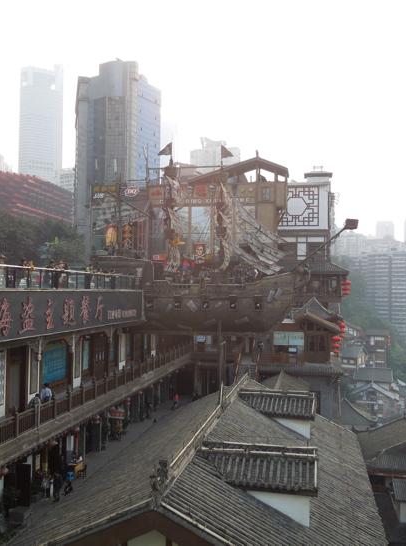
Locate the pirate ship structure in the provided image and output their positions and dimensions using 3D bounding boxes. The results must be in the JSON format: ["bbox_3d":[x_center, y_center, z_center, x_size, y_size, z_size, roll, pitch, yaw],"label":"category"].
[{"bbox_3d":[-0.300,-2.400,48.000,18.800,15.700,6.800,0,-2,5],"label":"pirate ship structure"}]

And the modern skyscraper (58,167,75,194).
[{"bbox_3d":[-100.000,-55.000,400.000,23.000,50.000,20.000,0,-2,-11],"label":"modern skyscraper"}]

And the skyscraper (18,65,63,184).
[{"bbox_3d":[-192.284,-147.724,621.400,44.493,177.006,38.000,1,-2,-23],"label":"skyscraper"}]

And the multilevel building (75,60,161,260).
[{"bbox_3d":[-42.546,-51.560,270.400,33.722,101.608,28.000,0,-2,14],"label":"multilevel building"}]

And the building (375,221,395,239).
[{"bbox_3d":[330.000,-64.000,950.000,33.000,60.000,28.000,-1,-2,30],"label":"building"}]

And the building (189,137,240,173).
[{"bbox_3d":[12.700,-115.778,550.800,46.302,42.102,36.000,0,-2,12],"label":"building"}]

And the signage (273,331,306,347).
[{"bbox_3d":[7.233,5.497,44.000,2.600,1.212,0.100,0,-2,12],"label":"signage"}]

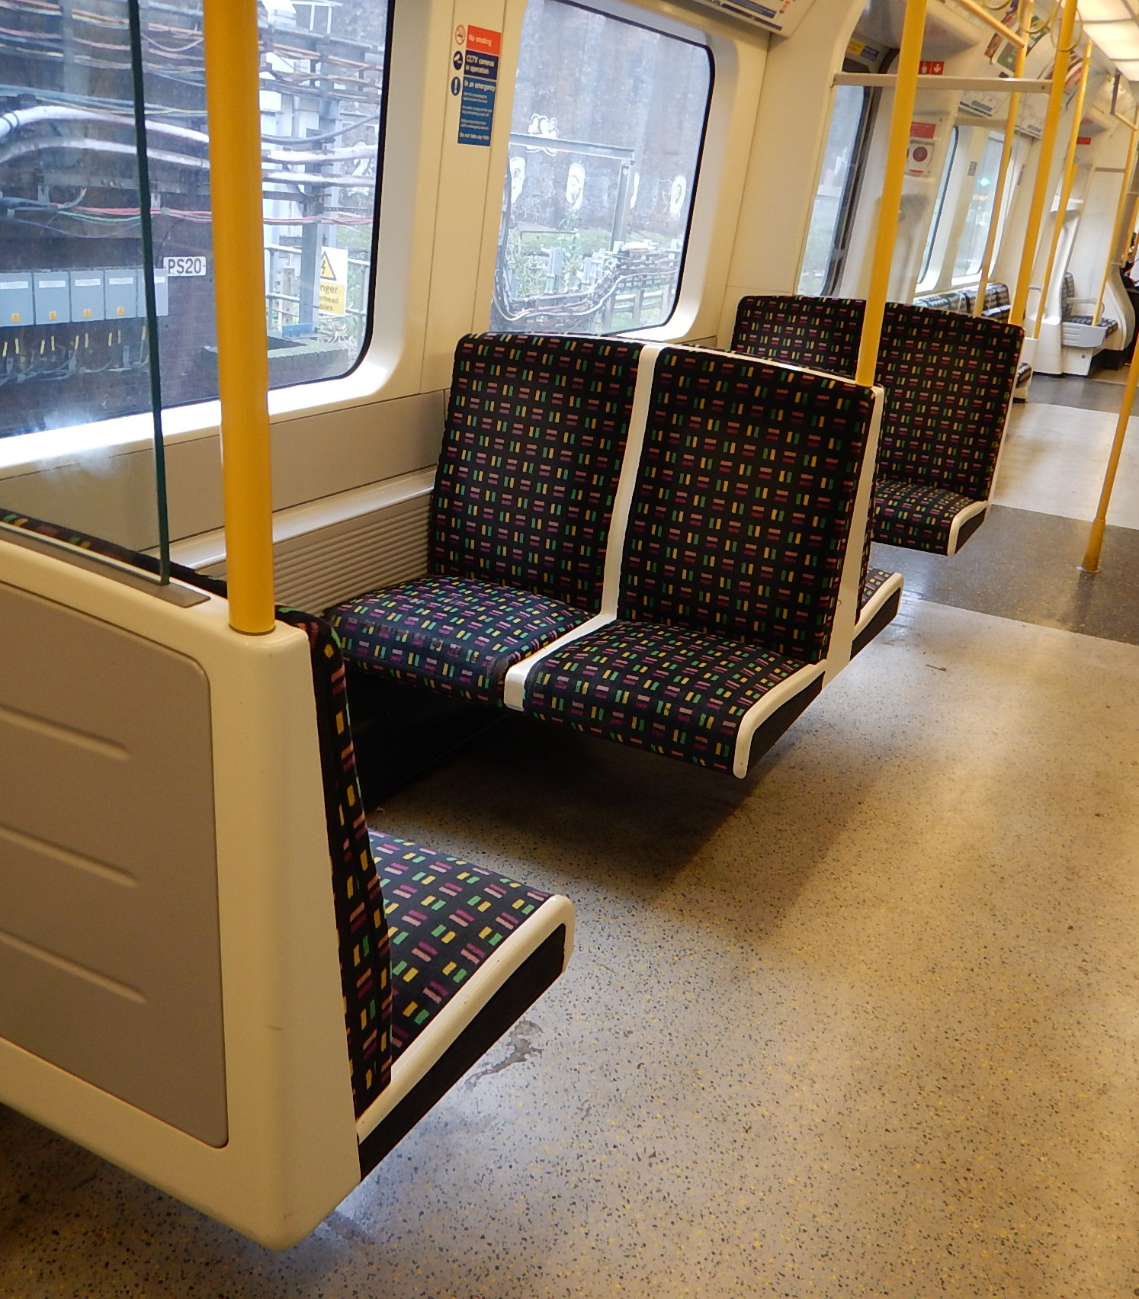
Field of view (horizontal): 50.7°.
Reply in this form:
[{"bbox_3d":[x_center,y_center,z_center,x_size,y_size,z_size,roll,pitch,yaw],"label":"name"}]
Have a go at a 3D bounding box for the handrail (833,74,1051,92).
[{"bbox_3d":[1.168,-1.771,3.767,0.690,0.037,0.035,14,24,25],"label":"handrail"}]

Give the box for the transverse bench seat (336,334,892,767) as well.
[{"bbox_3d":[0.025,-0.269,2.492,1.015,0.650,0.630,14,24,25],"label":"transverse bench seat"}]

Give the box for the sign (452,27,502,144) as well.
[{"bbox_3d":[-0.205,-1.218,2.592,0.008,0.230,0.170,19,26,23],"label":"sign"}]

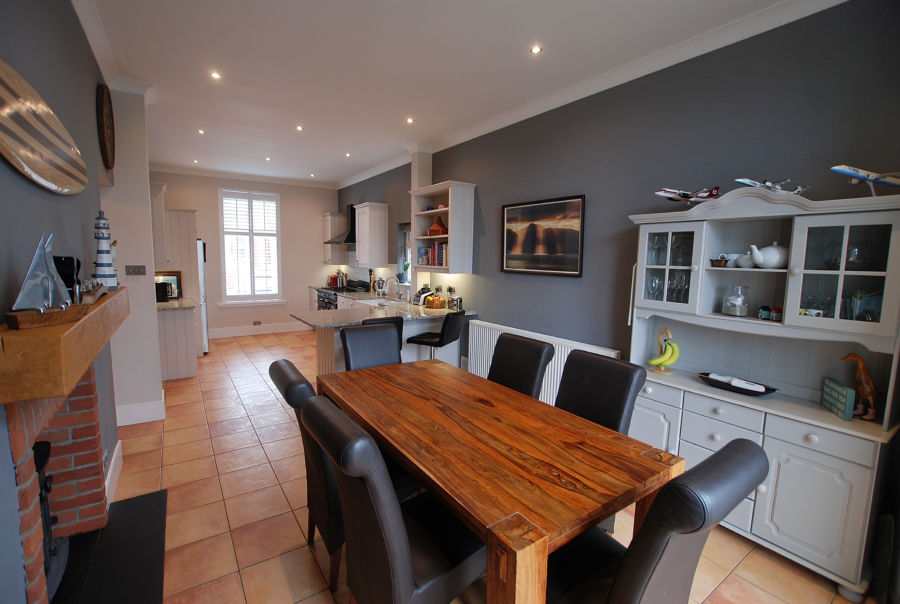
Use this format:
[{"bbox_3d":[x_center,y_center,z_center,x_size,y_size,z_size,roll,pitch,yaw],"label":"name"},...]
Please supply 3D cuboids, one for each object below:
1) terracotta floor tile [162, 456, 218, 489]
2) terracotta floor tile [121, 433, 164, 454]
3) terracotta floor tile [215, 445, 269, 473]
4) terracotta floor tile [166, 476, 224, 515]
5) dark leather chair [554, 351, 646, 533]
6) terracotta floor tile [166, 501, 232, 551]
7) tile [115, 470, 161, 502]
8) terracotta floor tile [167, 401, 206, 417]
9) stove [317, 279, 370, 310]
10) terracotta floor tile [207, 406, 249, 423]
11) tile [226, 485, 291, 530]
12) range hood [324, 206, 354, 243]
[{"bbox_3d":[-1.858,1.218,2.685,0.326,0.010,0.326,-2,8,-36],"label":"terracotta floor tile"},{"bbox_3d":[-2.594,1.195,3.133,0.305,0.010,0.335,-2,7,-36],"label":"terracotta floor tile"},{"bbox_3d":[-1.648,1.251,2.982,0.335,0.010,0.335,-2,7,-36],"label":"terracotta floor tile"},{"bbox_3d":[-1.677,1.268,2.437,0.331,0.012,0.331,-4,8,-36],"label":"terracotta floor tile"},{"bbox_3d":[0.666,0.851,2.076,0.620,1.040,0.440,-2,8,-36],"label":"dark leather chair"},{"bbox_3d":[-1.459,1.290,2.164,0.303,0.010,0.326,-2,8,-36],"label":"terracotta floor tile"},{"bbox_3d":[-2.122,1.250,2.528,0.265,0.012,0.331,-4,8,-36],"label":"tile"},{"bbox_3d":[-2.735,1.114,3.876,0.335,0.010,0.335,-2,7,-36],"label":"terracotta floor tile"},{"bbox_3d":[-2.047,0.266,7.102,0.620,0.920,1.030,-2,8,-36],"label":"stove"},{"bbox_3d":[-2.256,1.142,3.805,0.335,0.010,0.335,-2,7,-36],"label":"terracotta floor tile"},{"bbox_3d":[-1.202,1.279,2.352,0.326,0.010,0.326,-2,8,-36],"label":"tile"},{"bbox_3d":[-1.949,-1.434,7.081,0.500,0.730,1.090,-4,8,-36],"label":"range hood"}]

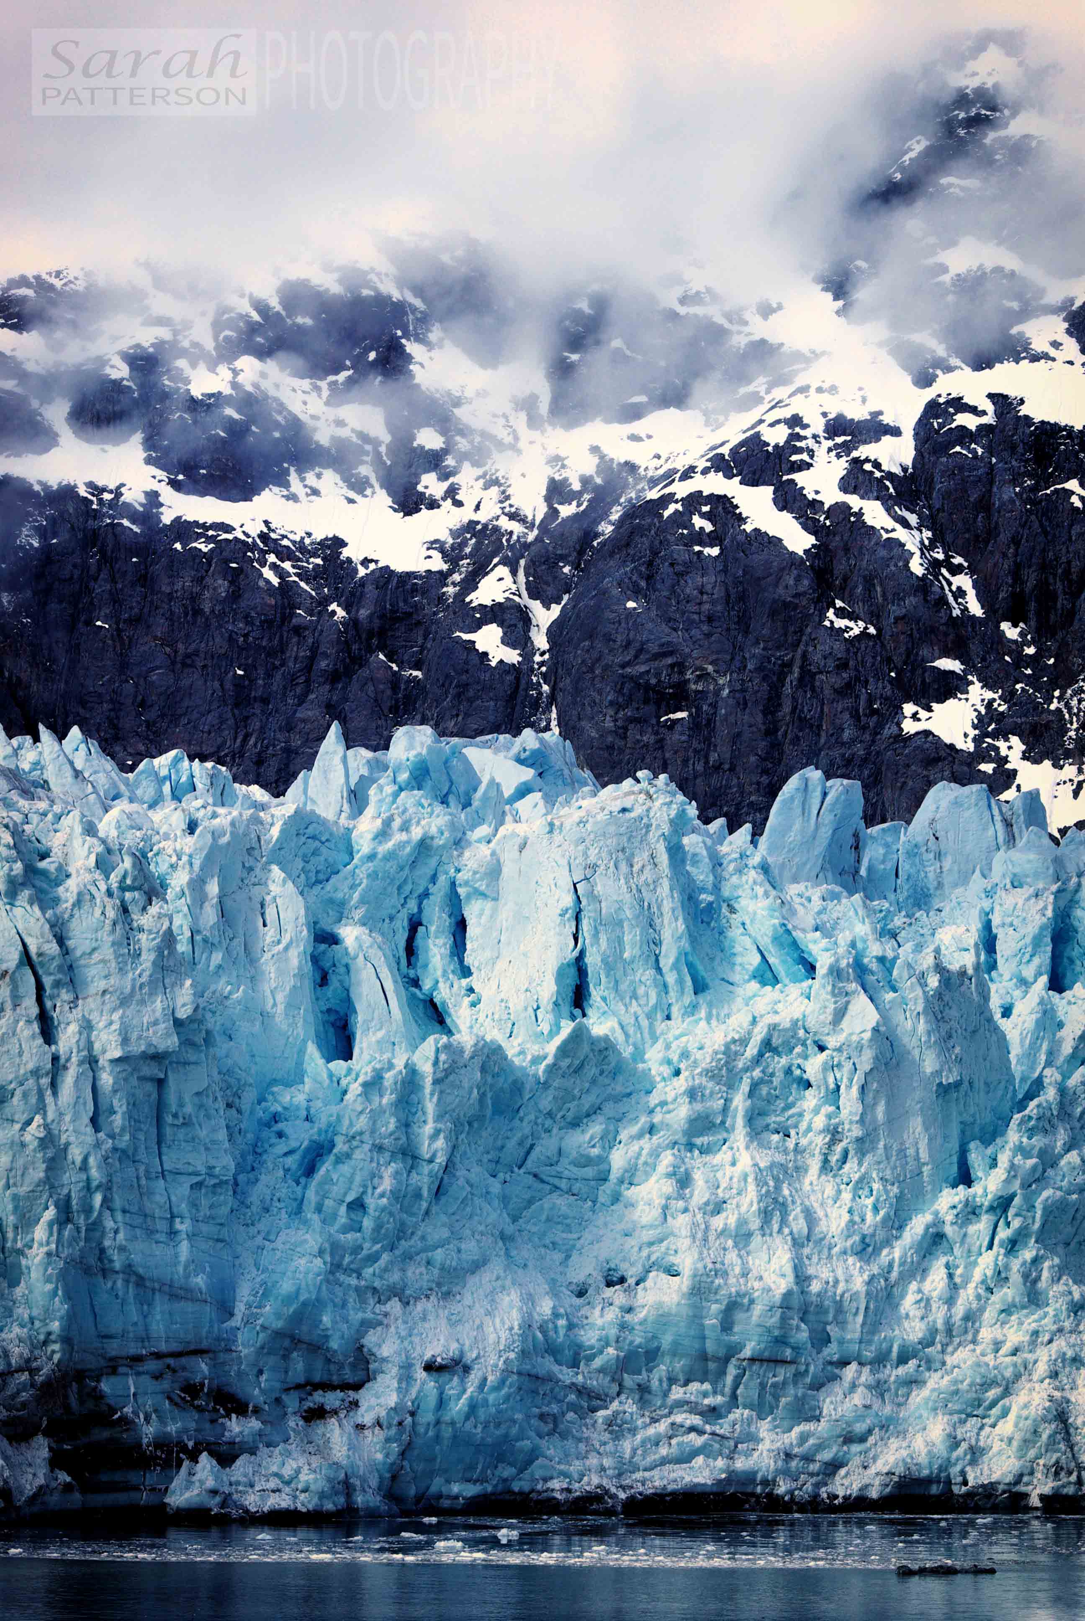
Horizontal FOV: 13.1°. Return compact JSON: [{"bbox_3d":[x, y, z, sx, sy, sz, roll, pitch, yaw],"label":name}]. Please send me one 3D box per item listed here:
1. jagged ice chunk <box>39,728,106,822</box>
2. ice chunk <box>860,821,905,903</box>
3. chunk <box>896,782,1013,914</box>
[{"bbox_3d":[-46.830,-3.540,472.593,6.910,9.680,5.190,0,-5,0],"label":"jagged ice chunk"},{"bbox_3d":[35.175,5.373,489.827,4.570,8.490,3.650,0,-5,0],"label":"ice chunk"},{"bbox_3d":[42.618,3.727,488.794,11.670,13.500,7.590,0,-5,0],"label":"chunk"}]

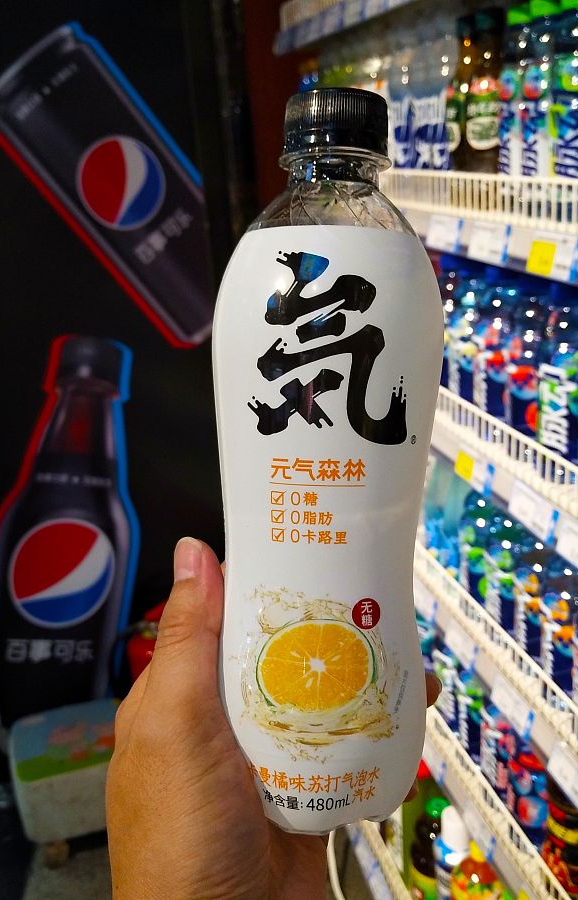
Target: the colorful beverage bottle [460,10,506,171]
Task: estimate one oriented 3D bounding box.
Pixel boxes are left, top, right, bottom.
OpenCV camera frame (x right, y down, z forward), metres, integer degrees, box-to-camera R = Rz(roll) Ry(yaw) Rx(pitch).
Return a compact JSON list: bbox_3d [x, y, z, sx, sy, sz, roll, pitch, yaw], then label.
[{"bbox_3d":[0.241,-0.399,1.056,0.067,0.216,0.067,-10,19,-11],"label":"colorful beverage bottle"}]

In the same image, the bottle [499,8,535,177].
[{"bbox_3d":[0.261,-0.372,0.982,0.068,0.212,0.068,-10,19,-11],"label":"bottle"}]

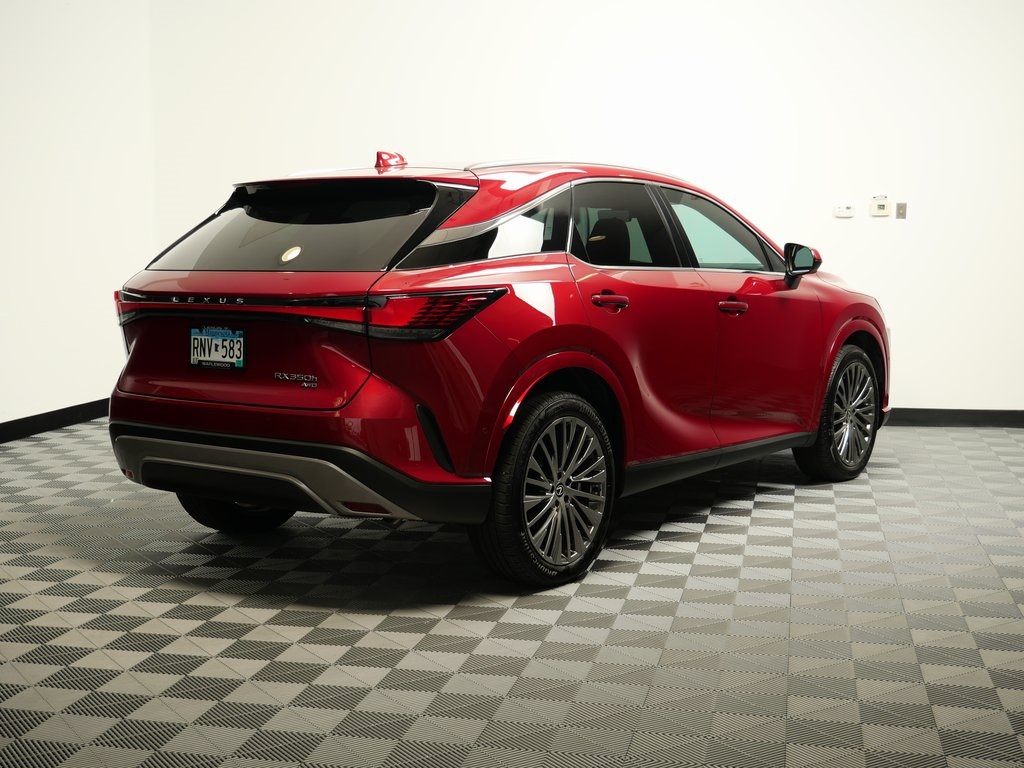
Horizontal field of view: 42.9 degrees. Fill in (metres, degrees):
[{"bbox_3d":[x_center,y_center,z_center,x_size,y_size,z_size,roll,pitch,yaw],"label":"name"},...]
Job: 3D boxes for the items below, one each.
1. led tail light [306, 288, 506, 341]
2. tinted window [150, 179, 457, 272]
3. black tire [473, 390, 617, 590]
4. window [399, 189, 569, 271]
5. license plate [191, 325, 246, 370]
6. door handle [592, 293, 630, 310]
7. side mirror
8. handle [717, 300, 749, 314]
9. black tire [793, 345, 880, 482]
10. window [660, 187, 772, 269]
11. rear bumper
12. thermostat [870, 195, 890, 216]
[{"bbox_3d":[-0.375,-0.260,4.715,0.420,0.168,0.650,5,8,38],"label":"led tail light"},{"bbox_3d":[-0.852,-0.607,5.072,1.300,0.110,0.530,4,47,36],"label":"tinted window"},{"bbox_3d":[0.125,0.394,5.042,0.240,0.765,0.765,4,7,36],"label":"black tire"},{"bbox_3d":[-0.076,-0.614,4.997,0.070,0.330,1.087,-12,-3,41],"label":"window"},{"bbox_3d":[-1.117,-0.134,4.926,0.308,0.153,0.020,5,9,38],"label":"license plate"},{"bbox_3d":[0.400,-0.330,5.213,0.050,0.050,0.245,4,7,36],"label":"door handle"},{"bbox_3d":[1.454,-0.592,6.528,0.215,0.215,0.140,4,7,36],"label":"side mirror"},{"bbox_3d":[1.060,-0.367,6.221,0.050,0.050,0.265,5,8,38],"label":"handle"},{"bbox_3d":[1.839,0.156,7.360,0.240,0.765,0.765,4,7,36],"label":"black tire"},{"bbox_3d":[1.012,-0.739,6.296,0.060,0.385,0.880,-25,-10,36],"label":"window"},{"bbox_3d":[-0.998,0.308,5.131,1.860,0.340,0.580,5,8,38],"label":"rear bumper"},{"bbox_3d":[2.661,-1.287,9.395,0.136,0.155,0.035,1,6,11],"label":"thermostat"}]

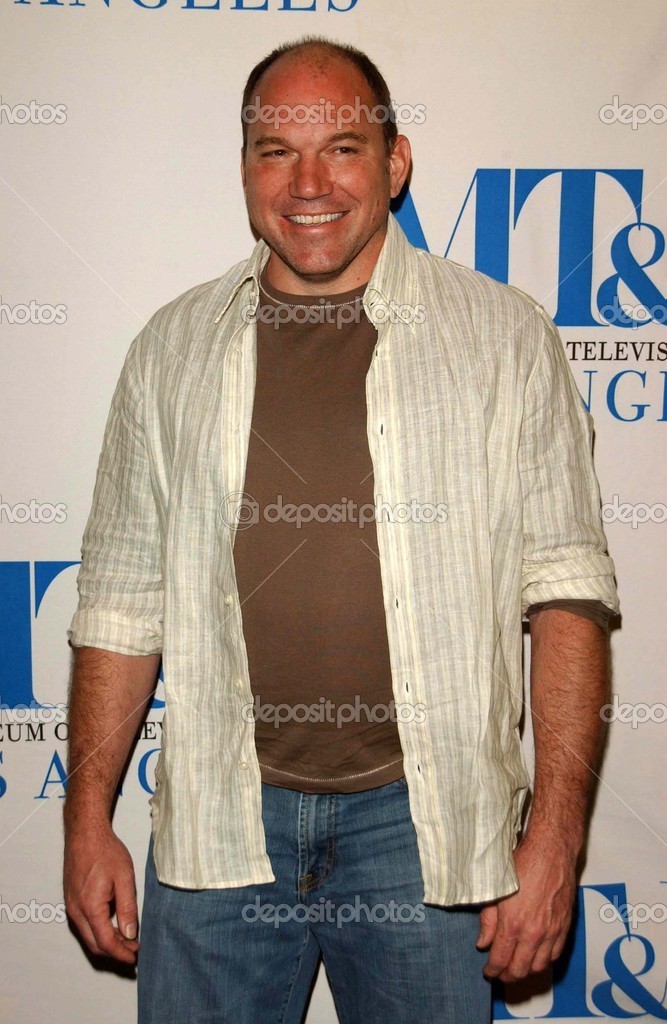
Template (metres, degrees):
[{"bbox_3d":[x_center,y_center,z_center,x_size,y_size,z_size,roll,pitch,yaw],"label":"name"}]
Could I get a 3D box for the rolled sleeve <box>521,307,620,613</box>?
[{"bbox_3d":[0.247,-0.053,2.040,0.120,0.320,0.155,-5,9,8],"label":"rolled sleeve"}]

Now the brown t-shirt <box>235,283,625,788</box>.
[{"bbox_3d":[0.014,0.010,2.060,0.560,0.540,0.280,1,9,8],"label":"brown t-shirt"}]

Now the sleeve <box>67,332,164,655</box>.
[{"bbox_3d":[-0.226,-0.020,2.085,0.120,0.330,0.155,8,9,8],"label":"sleeve"}]

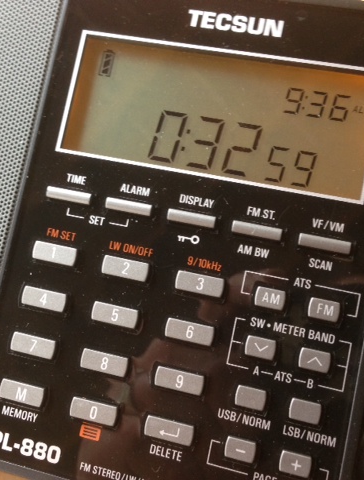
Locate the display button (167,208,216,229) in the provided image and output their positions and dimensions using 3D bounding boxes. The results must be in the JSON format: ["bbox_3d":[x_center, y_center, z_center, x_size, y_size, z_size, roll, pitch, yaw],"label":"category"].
[{"bbox_3d":[0.002,-0.004,0.127,0.010,0.002,0.002,11,86,11],"label":"display button"}]

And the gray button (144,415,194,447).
[{"bbox_3d":[-0.002,0.038,0.123,0.010,0.002,0.004,11,86,11],"label":"gray button"}]

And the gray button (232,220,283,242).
[{"bbox_3d":[0.015,-0.002,0.124,0.010,0.002,0.002,11,86,11],"label":"gray button"}]

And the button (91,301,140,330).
[{"bbox_3d":[-0.014,0.016,0.130,0.010,0.002,0.004,11,86,11],"label":"button"}]

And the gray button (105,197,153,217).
[{"bbox_3d":[-0.011,-0.007,0.130,0.010,0.002,0.002,11,86,11],"label":"gray button"}]

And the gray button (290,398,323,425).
[{"bbox_3d":[0.024,0.033,0.119,0.006,0.002,0.004,11,85,11],"label":"gray button"}]

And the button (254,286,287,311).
[{"bbox_3d":[0.018,0.012,0.125,0.006,0.002,0.004,11,86,11],"label":"button"}]

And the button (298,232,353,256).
[{"bbox_3d":[0.028,0.001,0.122,0.010,0.002,0.002,11,86,11],"label":"button"}]

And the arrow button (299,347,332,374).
[{"bbox_3d":[0.026,0.024,0.120,0.006,0.002,0.004,11,86,11],"label":"arrow button"}]

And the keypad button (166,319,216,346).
[{"bbox_3d":[0.002,0.019,0.127,0.010,0.002,0.004,11,86,11],"label":"keypad button"}]

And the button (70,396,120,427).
[{"bbox_3d":[-0.018,0.035,0.125,0.010,0.002,0.004,11,85,11],"label":"button"}]

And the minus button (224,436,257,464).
[{"bbox_3d":[0.012,0.042,0.123,0.006,0.002,0.004,11,86,11],"label":"minus button"}]

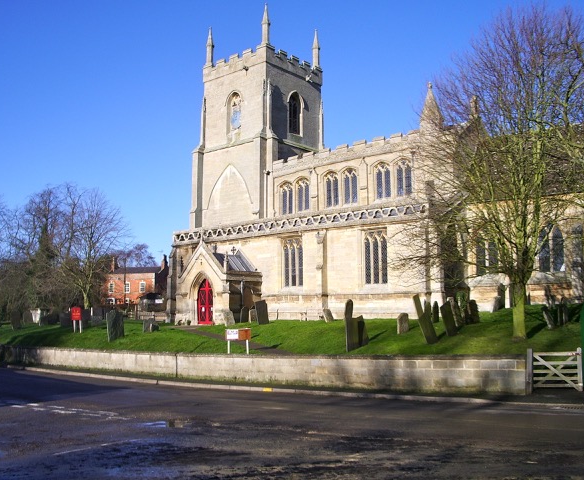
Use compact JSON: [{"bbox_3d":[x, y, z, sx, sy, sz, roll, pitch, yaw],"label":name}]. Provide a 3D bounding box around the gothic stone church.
[{"bbox_3d":[6.770,-7.733,52.541,37.925,28.814,18.685,-5,-8,41],"label":"gothic stone church"}]

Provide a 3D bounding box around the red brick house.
[{"bbox_3d":[-25.869,7.931,109.863,10.200,10.200,6.300,-2,-7,20],"label":"red brick house"}]

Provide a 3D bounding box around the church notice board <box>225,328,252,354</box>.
[{"bbox_3d":[-1.902,3.625,23.000,1.030,0.980,0.100,-3,-7,27],"label":"church notice board"}]

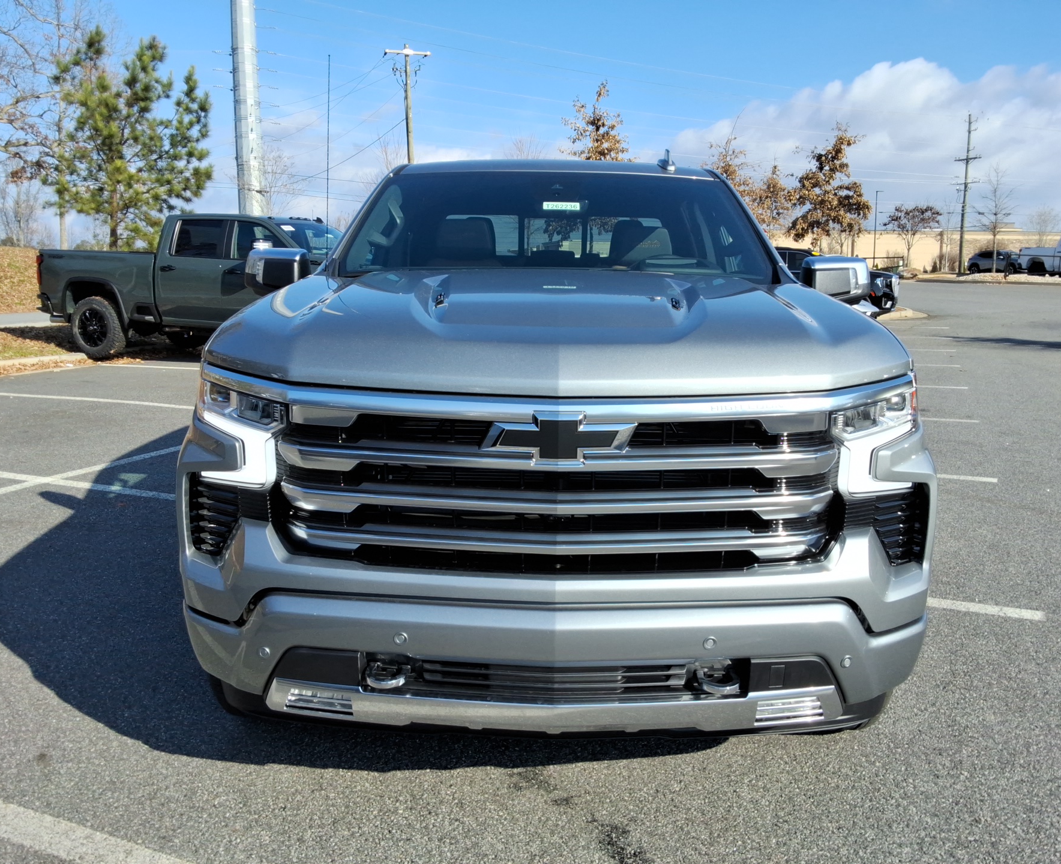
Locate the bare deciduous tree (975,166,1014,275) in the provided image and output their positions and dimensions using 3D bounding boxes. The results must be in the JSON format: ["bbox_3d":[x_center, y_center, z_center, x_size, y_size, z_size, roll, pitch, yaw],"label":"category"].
[{"bbox_3d":[21.398,-9.793,42.896,1.950,4.886,1.950,1,10,2],"label":"bare deciduous tree"}]

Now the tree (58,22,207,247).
[{"bbox_3d":[-9.487,-6.613,22.198,3.850,5.583,3.600,1,10,2],"label":"tree"}]

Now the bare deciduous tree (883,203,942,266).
[{"bbox_3d":[19.890,-10.265,48.914,3.139,3.329,3.139,1,10,0],"label":"bare deciduous tree"}]

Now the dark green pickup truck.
[{"bbox_3d":[-3.901,-2.021,13.107,6.350,2.050,2.080,5,11,22],"label":"dark green pickup truck"}]

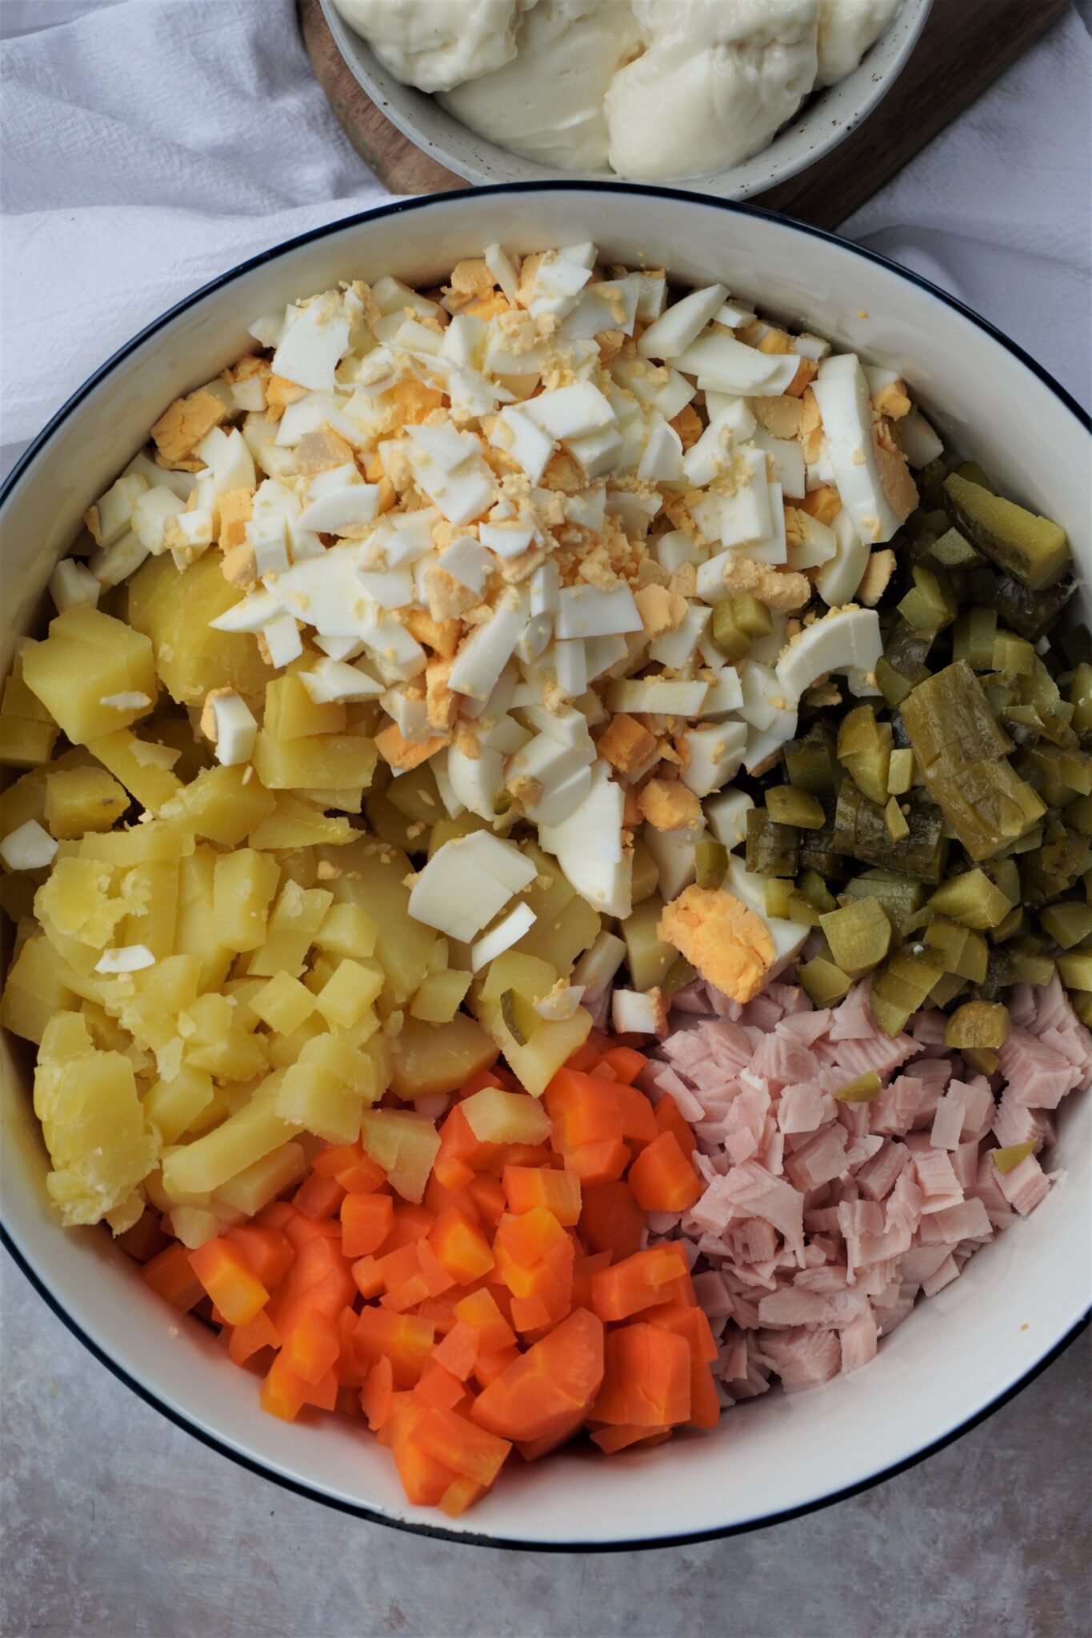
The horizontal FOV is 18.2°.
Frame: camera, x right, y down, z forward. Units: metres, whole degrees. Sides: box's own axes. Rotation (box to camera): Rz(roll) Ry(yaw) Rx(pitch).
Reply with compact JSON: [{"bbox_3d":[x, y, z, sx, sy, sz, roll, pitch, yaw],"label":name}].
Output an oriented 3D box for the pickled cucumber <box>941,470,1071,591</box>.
[{"bbox_3d":[0.094,-0.060,0.700,0.029,0.013,0.015,37,90,15],"label":"pickled cucumber"}]

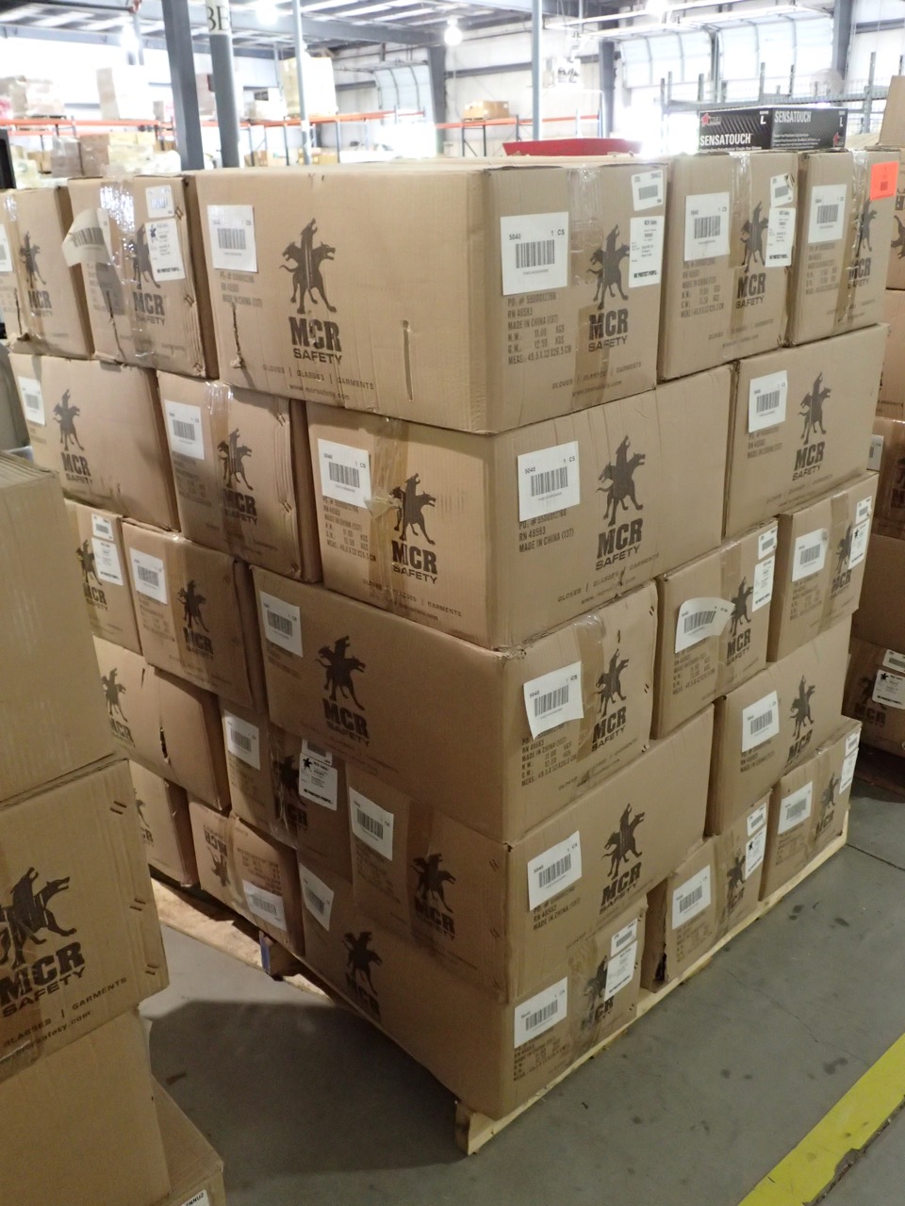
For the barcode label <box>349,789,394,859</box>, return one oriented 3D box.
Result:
[{"bbox_3d":[-0.117,0.320,1.515,0.008,0.080,0.099,-22,33,-39],"label":"barcode label"}]

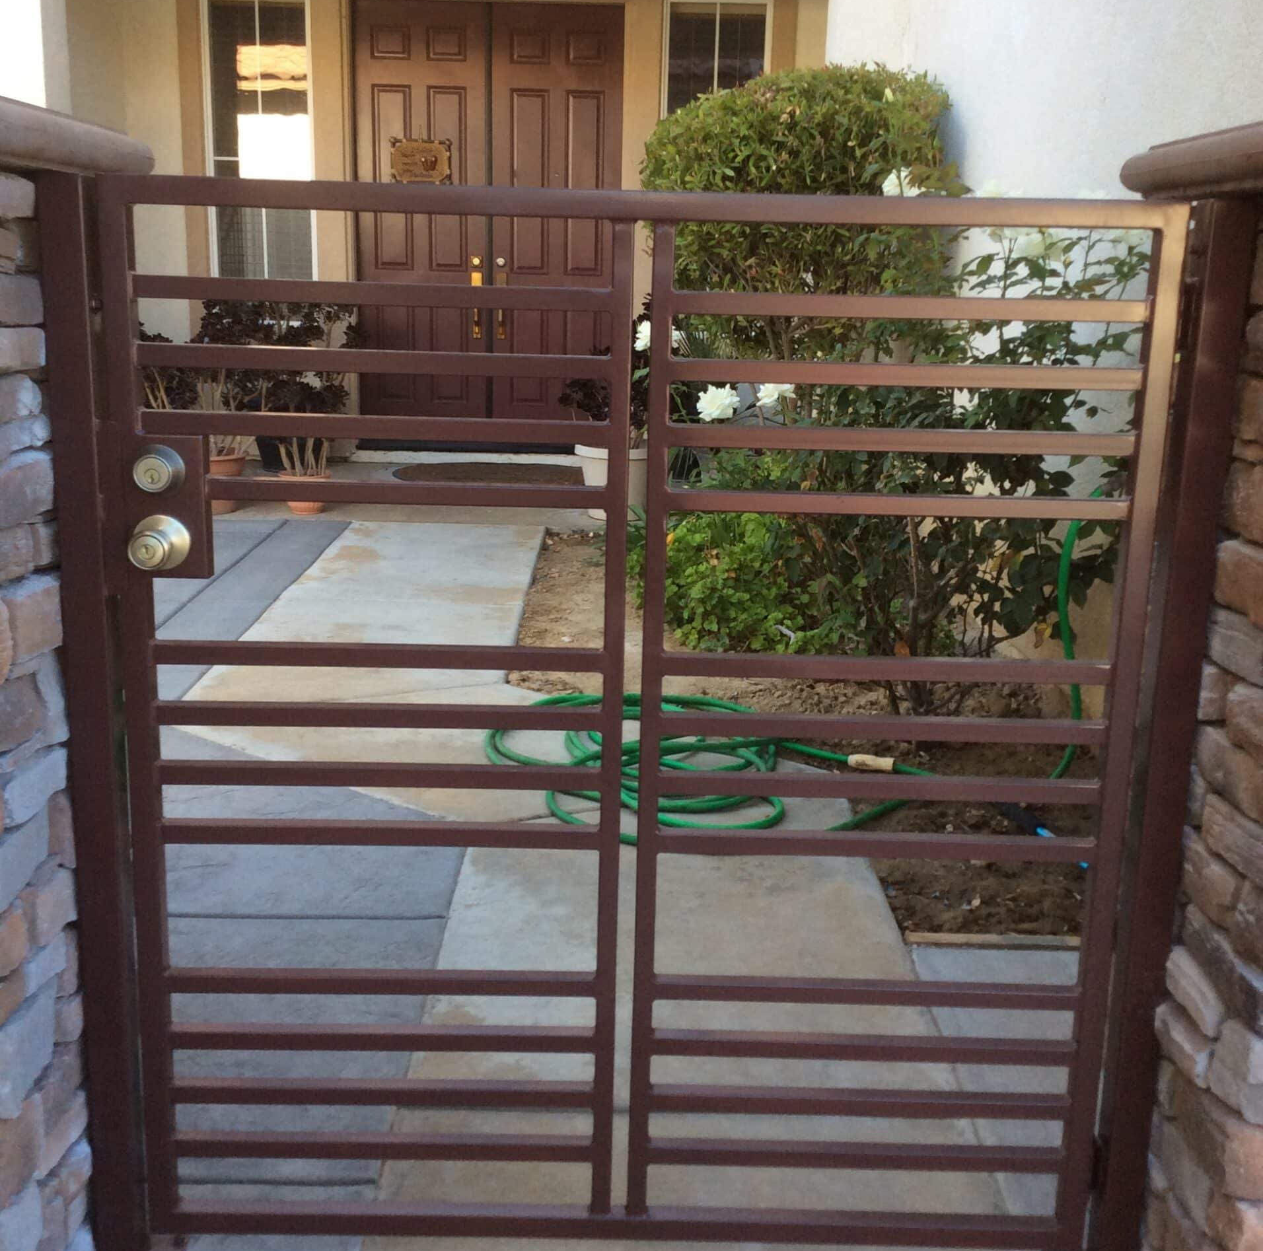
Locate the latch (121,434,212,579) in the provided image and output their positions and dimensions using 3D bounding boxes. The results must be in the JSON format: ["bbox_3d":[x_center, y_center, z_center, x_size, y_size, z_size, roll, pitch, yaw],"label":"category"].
[{"bbox_3d":[-0.560,-0.139,1.934,0.095,0.174,0.120,1,14,-1],"label":"latch"}]

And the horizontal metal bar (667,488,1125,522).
[{"bbox_3d":[0.339,-0.155,2.055,0.585,0.026,0.026,1,13,-1],"label":"horizontal metal bar"}]

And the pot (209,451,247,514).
[{"bbox_3d":[-2.042,-0.697,7.846,0.325,0.290,0.325,1,14,-1],"label":"pot"}]

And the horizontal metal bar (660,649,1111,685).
[{"bbox_3d":[0.317,0.052,2.018,0.563,0.026,0.026,1,14,-1],"label":"horizontal metal bar"}]

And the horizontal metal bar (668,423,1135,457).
[{"bbox_3d":[0.341,-0.234,2.038,0.585,0.026,0.026,1,13,-1],"label":"horizontal metal bar"}]

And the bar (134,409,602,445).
[{"bbox_3d":[-0.309,-0.241,1.942,0.566,0.026,0.026,1,14,-1],"label":"bar"}]

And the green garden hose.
[{"bbox_3d":[0.451,0.013,4.229,1.710,0.740,1.250,1,14,-1],"label":"green garden hose"}]

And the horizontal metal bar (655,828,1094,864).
[{"bbox_3d":[0.314,0.281,2.074,0.563,0.026,0.026,1,14,-1],"label":"horizontal metal bar"}]

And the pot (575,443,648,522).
[{"bbox_3d":[-0.082,-0.714,7.928,0.390,0.360,0.390,1,14,-1],"label":"pot"}]

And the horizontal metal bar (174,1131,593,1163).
[{"bbox_3d":[-0.346,0.729,2.251,0.582,0.026,0.026,1,13,-1],"label":"horizontal metal bar"}]

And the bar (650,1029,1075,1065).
[{"bbox_3d":[0.320,0.585,2.224,0.585,0.026,0.026,1,13,-1],"label":"bar"}]

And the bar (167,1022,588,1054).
[{"bbox_3d":[-0.342,0.569,2.215,0.582,0.026,0.026,1,13,-1],"label":"bar"}]

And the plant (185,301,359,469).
[{"bbox_3d":[-1.865,-1.247,8.368,0.851,0.827,0.700,1,13,-1],"label":"plant"}]

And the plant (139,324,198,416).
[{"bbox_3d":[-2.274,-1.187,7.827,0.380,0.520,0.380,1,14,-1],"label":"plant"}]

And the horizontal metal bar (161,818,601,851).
[{"bbox_3d":[-0.322,0.266,2.066,0.566,0.026,0.026,1,14,-1],"label":"horizontal metal bar"}]

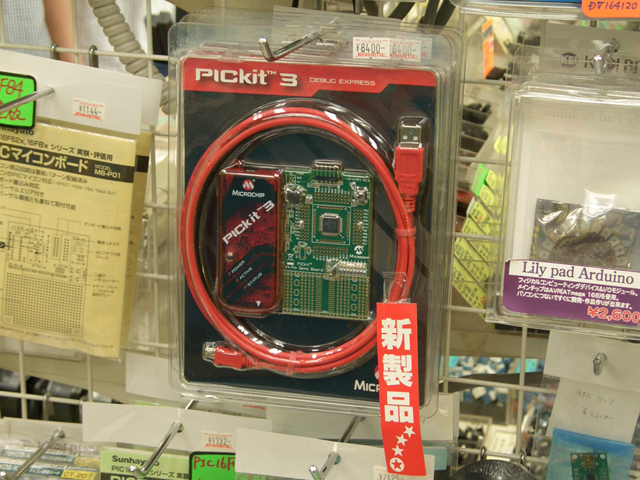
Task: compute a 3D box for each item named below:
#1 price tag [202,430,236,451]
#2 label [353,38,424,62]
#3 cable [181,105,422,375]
[{"bbox_3d":[-0.064,0.127,0.886,0.021,0.012,0.001,5,20,10],"label":"price tag"},{"bbox_3d":[0.038,-0.108,0.800,0.039,0.013,0.002,4,16,11],"label":"label"},{"bbox_3d":[-0.013,0.003,0.836,0.145,0.166,0.014,4,16,11],"label":"cable"}]

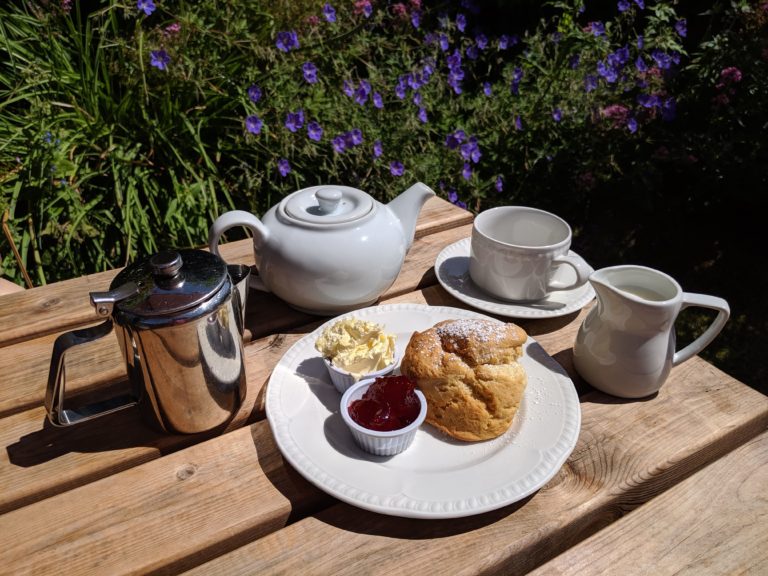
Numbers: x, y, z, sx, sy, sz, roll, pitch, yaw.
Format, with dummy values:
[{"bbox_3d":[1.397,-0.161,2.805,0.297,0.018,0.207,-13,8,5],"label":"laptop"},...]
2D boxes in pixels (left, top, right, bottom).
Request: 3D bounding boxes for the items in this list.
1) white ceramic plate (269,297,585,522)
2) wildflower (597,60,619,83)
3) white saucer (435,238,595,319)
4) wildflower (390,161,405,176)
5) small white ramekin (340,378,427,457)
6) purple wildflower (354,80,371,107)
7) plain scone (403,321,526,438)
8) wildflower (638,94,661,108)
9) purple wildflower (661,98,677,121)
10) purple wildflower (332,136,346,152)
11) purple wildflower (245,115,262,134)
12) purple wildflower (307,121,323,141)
[{"bbox_3d":[0.029,0.086,0.469,0.236,0.023,0.236,0,32,0],"label":"white ceramic plate"},{"bbox_3d":[0.548,-0.531,1.470,0.050,0.050,0.034,11,34,17],"label":"wildflower"},{"bbox_3d":[0.125,-0.008,0.569,0.152,0.022,0.152,0,32,0],"label":"white saucer"},{"bbox_3d":[0.027,-0.250,1.250,0.029,0.033,0.028,1,32,1],"label":"wildflower"},{"bbox_3d":[0.001,0.092,0.420,0.059,0.029,0.059,1,32,0],"label":"small white ramekin"},{"bbox_3d":[-0.051,-0.461,1.420,0.039,0.055,0.032,-1,32,-2],"label":"purple wildflower"},{"bbox_3d":[0.061,0.064,0.455,0.093,0.064,0.083,0,32,0],"label":"plain scone"},{"bbox_3d":[0.662,-0.467,1.500,0.058,0.033,0.037,13,34,20],"label":"wildflower"},{"bbox_3d":[0.673,-0.424,1.420,0.038,0.052,0.033,14,35,21],"label":"purple wildflower"},{"bbox_3d":[-0.102,-0.331,1.380,0.034,0.038,0.027,-2,32,-4],"label":"purple wildflower"},{"bbox_3d":[-0.301,-0.377,1.380,0.039,0.044,0.029,-6,32,-11],"label":"purple wildflower"},{"bbox_3d":[-0.152,-0.343,1.300,0.035,0.043,0.030,-3,32,-6],"label":"purple wildflower"}]

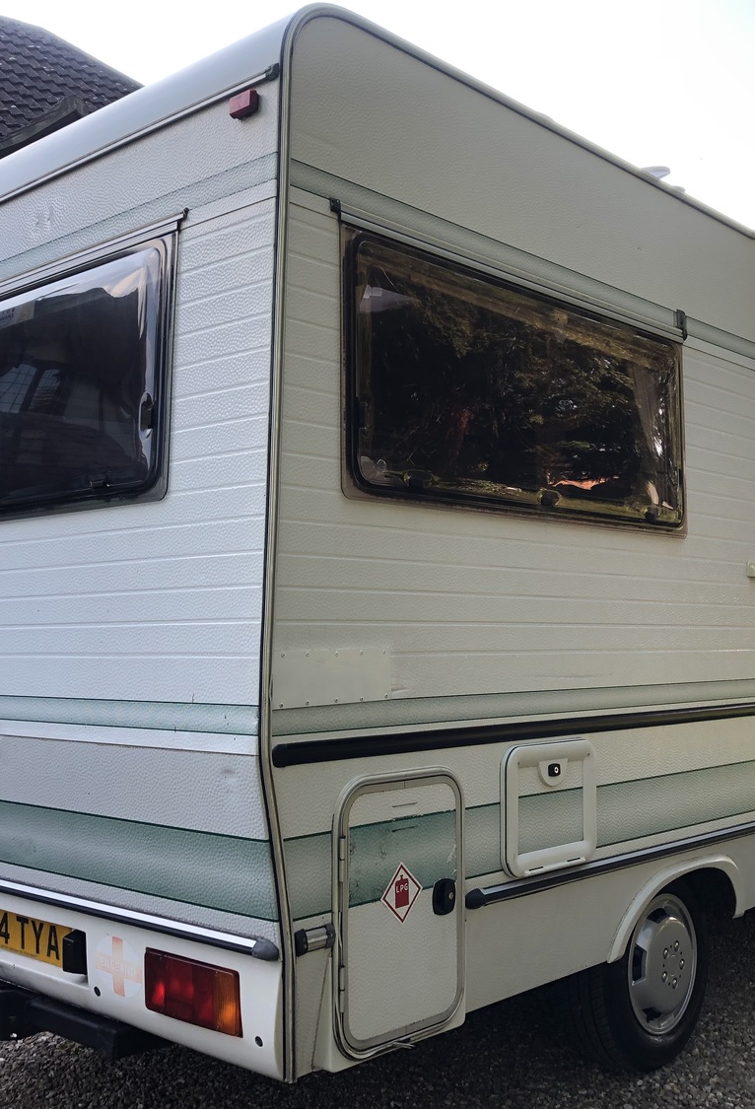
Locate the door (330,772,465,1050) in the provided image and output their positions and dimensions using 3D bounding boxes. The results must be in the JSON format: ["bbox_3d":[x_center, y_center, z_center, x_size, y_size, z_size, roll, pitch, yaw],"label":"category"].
[{"bbox_3d":[0.047,0.750,2.568,0.040,0.570,0.415,-4,-5,43],"label":"door"}]

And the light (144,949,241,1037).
[{"bbox_3d":[-0.392,0.951,2.619,0.325,0.130,0.060,-4,-6,41],"label":"light"}]

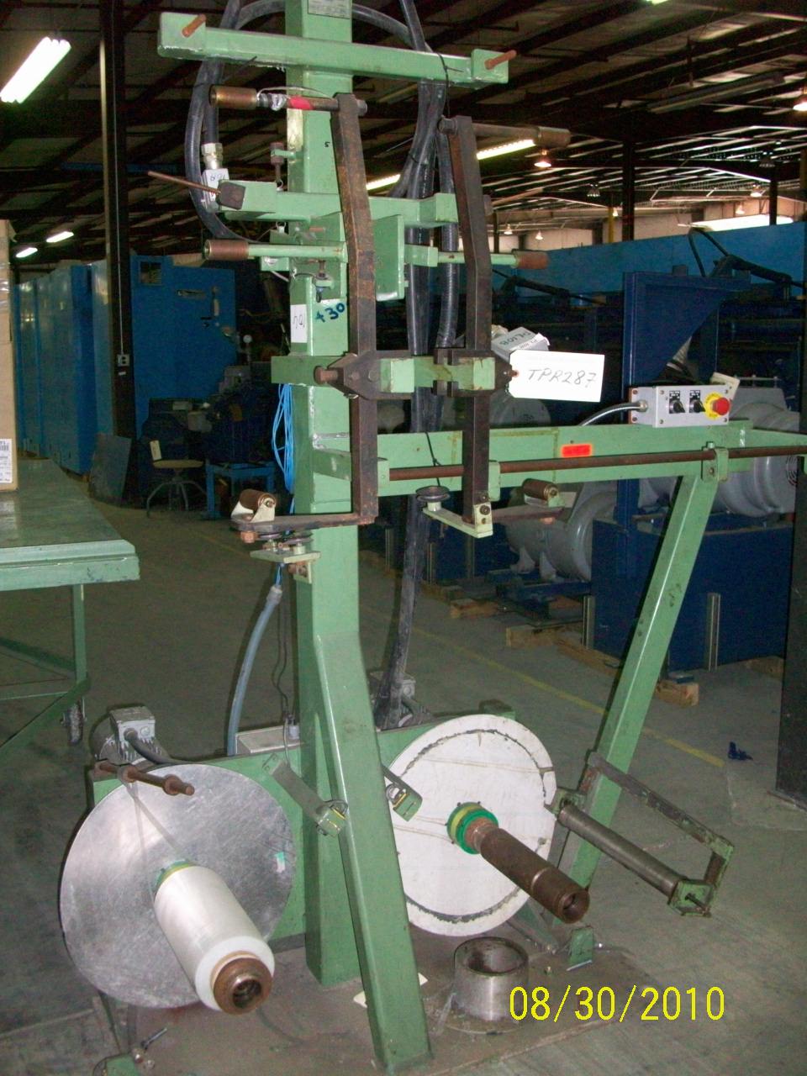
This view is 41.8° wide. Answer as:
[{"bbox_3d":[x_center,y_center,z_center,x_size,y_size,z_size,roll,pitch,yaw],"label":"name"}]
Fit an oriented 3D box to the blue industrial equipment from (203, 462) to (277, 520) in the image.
[{"bbox_3d":[-1.362,-0.398,8.850,0.580,0.480,0.500,-5,10,-25],"label":"blue industrial equipment"}]

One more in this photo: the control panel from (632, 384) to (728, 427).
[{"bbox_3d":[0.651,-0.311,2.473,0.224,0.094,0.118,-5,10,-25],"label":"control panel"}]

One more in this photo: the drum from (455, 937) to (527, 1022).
[{"bbox_3d":[0.181,0.909,2.185,0.156,0.110,0.156,0,9,0],"label":"drum"}]

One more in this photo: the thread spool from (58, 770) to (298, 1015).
[{"bbox_3d":[-0.367,0.726,1.960,0.525,0.525,0.425,-5,12,-28],"label":"thread spool"}]

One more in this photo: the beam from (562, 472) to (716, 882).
[{"bbox_3d":[0.545,0.388,2.520,0.076,1.150,0.051,17,1,-27],"label":"beam"}]

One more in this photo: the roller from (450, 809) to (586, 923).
[{"bbox_3d":[0.242,0.692,2.244,0.102,0.102,0.415,-5,12,-28],"label":"roller"}]

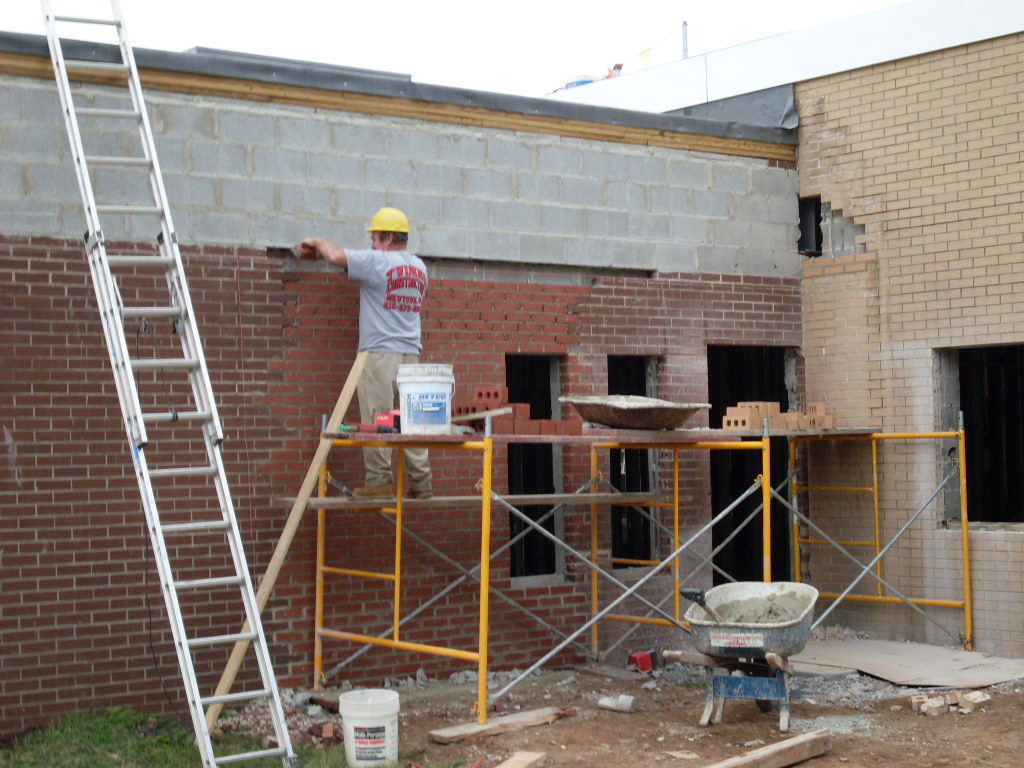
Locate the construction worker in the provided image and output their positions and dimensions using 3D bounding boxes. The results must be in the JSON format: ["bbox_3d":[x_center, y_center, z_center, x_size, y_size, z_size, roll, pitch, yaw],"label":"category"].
[{"bbox_3d":[-0.920,-0.171,12.480,0.820,1.700,0.520,-3,-2,42],"label":"construction worker"}]

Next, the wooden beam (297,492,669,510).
[{"bbox_3d":[-0.090,0.711,12.750,2.860,0.050,0.240,2,-3,-41],"label":"wooden beam"}]

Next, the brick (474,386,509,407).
[{"bbox_3d":[-0.121,0.062,11.800,0.203,0.092,0.058,-2,-2,35],"label":"brick"}]

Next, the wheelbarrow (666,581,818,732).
[{"bbox_3d":[1.200,1.427,10.850,0.660,0.690,1.420,-2,-2,21],"label":"wheelbarrow"}]

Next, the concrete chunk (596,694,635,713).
[{"bbox_3d":[0.567,1.742,11.450,0.210,0.080,0.110,-2,-2,30],"label":"concrete chunk"}]

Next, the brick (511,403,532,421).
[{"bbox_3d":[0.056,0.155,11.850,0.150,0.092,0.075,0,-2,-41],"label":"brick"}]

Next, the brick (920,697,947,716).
[{"bbox_3d":[2.250,1.720,11.200,0.140,0.090,0.100,-2,-2,30],"label":"brick"}]

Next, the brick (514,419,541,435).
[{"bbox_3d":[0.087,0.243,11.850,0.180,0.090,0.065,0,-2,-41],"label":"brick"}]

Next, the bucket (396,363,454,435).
[{"bbox_3d":[-0.462,0.081,11.250,0.305,0.375,0.305,-1,-2,-2],"label":"bucket"}]

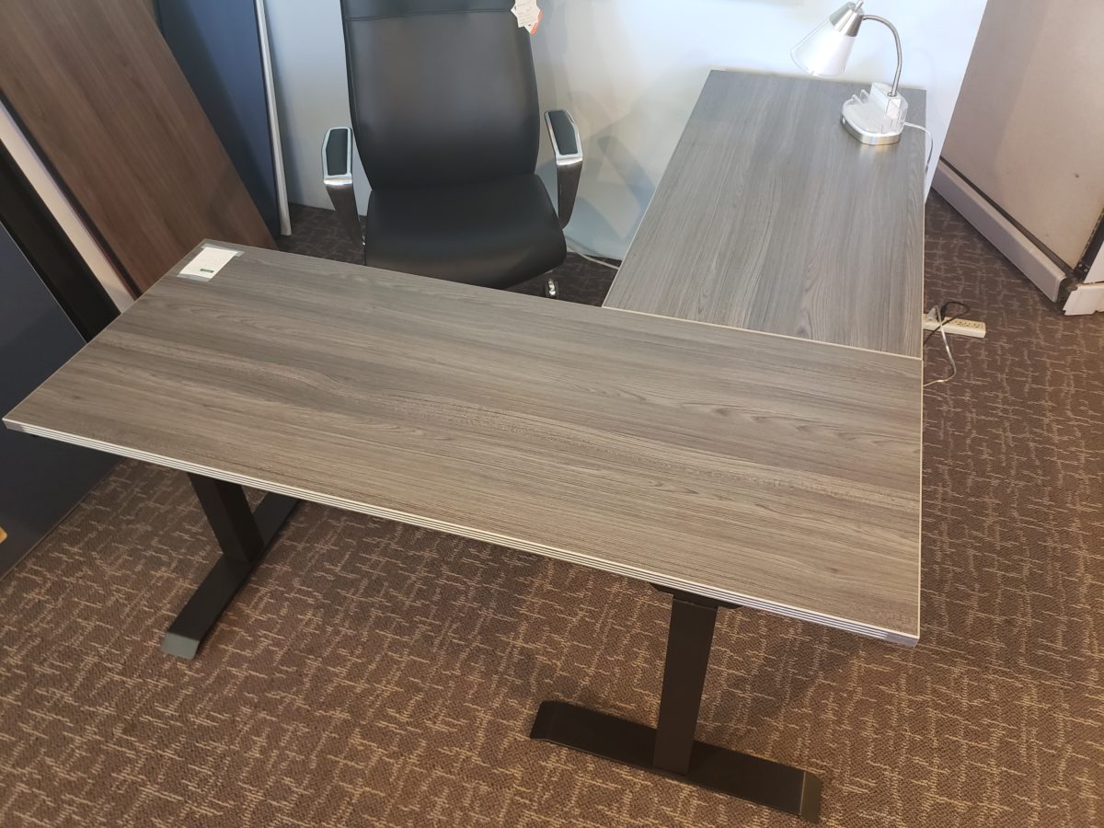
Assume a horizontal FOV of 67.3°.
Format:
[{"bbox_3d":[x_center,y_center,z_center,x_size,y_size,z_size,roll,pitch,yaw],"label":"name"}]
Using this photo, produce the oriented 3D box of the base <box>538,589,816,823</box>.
[{"bbox_3d":[0.238,0.458,1.473,0.591,0.709,0.088,11,45,14],"label":"base"}]

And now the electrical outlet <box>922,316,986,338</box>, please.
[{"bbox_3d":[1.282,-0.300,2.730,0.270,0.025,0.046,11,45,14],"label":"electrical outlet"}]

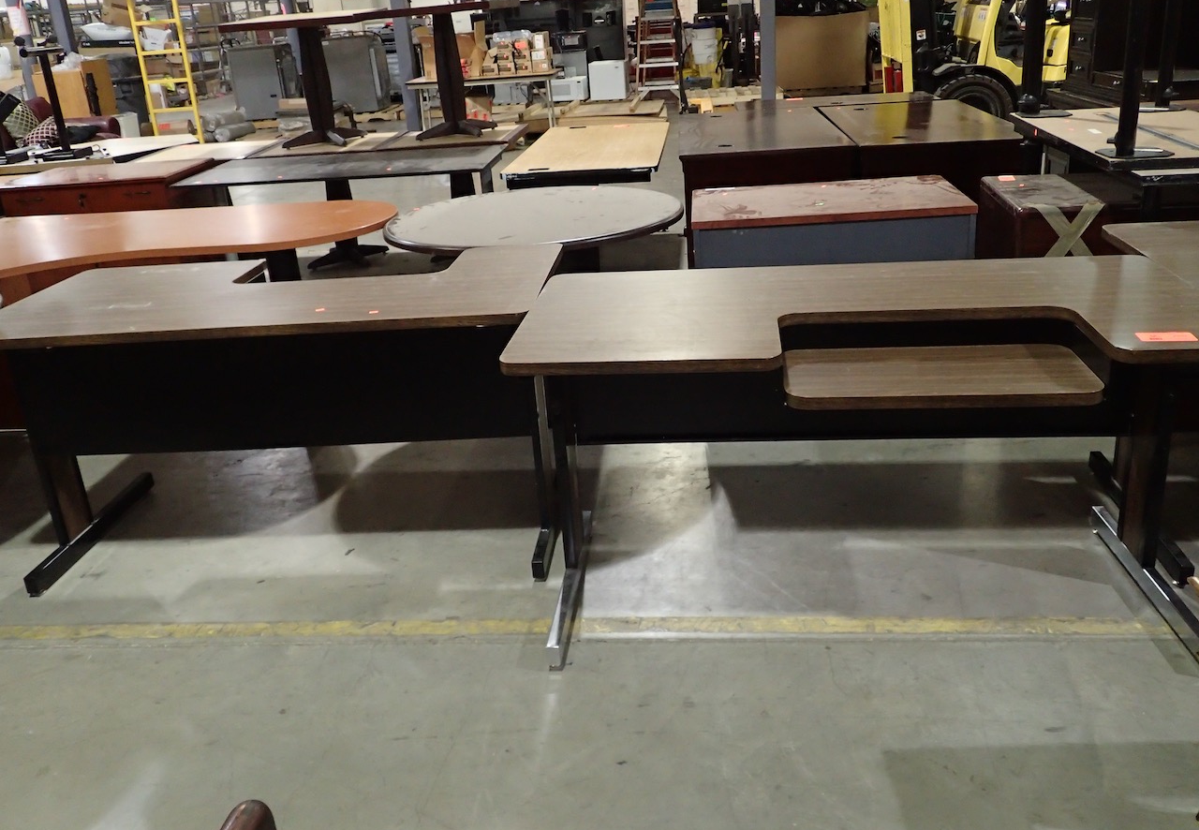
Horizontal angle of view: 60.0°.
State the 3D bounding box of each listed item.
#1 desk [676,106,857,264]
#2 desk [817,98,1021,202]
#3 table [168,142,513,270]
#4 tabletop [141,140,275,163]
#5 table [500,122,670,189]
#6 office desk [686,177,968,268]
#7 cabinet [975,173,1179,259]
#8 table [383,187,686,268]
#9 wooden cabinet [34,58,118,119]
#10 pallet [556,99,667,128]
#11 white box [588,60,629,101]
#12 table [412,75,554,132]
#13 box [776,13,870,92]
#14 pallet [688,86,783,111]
[{"bbox_3d":[0.882,-1.215,5.796,0.830,0.740,1.640,-2,22,6],"label":"desk"},{"bbox_3d":[1.615,-1.137,5.365,0.780,0.745,1.581,-2,22,6],"label":"desk"},{"bbox_3d":[-1.212,-0.880,5.222,1.477,0.745,0.758,-2,22,5],"label":"table"},{"bbox_3d":[-2.336,-1.277,6.499,0.740,0.740,0.800,-1,22,7],"label":"tabletop"},{"bbox_3d":[0.010,-1.003,5.313,0.677,0.745,1.573,-1,22,6],"label":"table"},{"bbox_3d":[0.792,-0.401,3.700,0.895,0.745,0.536,-2,22,6],"label":"office desk"},{"bbox_3d":[1.740,-0.448,3.778,0.620,0.740,0.580,-1,22,7],"label":"cabinet"},{"bbox_3d":[-0.220,-0.416,4.037,1.100,0.740,1.100,-3,22,4],"label":"table"},{"bbox_3d":[-6.165,-3.579,12.385,0.620,1.070,0.550,-1,22,8],"label":"wooden cabinet"},{"bbox_3d":[0.221,-3.694,12.707,1.250,0.170,1.450,0,23,9],"label":"pallet"},{"bbox_3d":[0.135,-4.409,13.652,0.455,0.475,0.460,-2,22,5],"label":"white box"},{"bbox_3d":[-1.172,-3.120,10.794,1.530,0.740,0.740,-1,22,8],"label":"table"},{"bbox_3d":[2.917,-4.847,13.773,1.080,0.890,1.100,-3,22,3],"label":"box"},{"bbox_3d":[1.745,-4.107,13.442,1.200,0.140,1.070,-1,22,7],"label":"pallet"}]

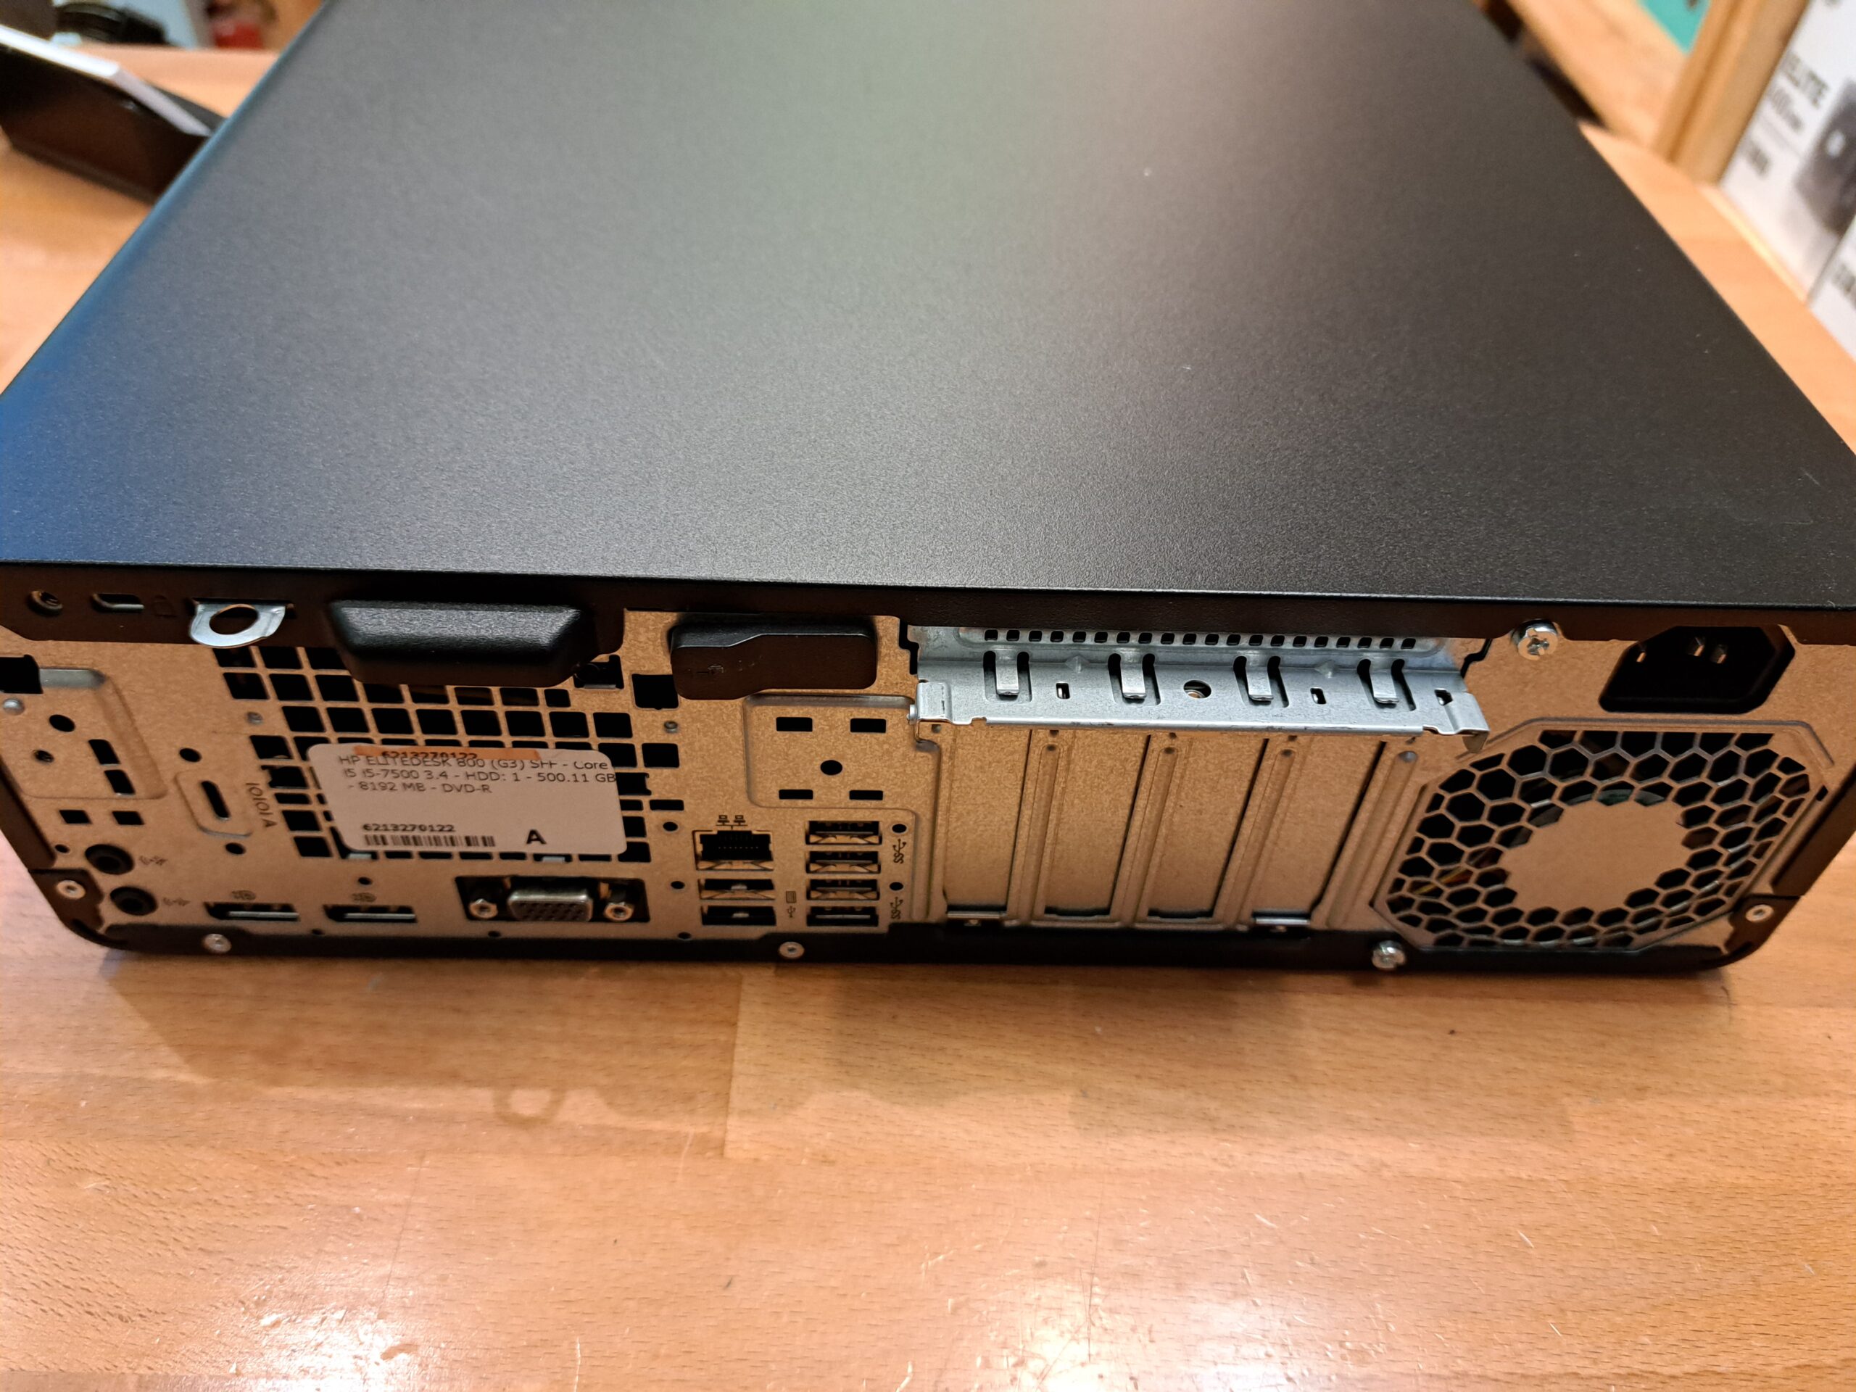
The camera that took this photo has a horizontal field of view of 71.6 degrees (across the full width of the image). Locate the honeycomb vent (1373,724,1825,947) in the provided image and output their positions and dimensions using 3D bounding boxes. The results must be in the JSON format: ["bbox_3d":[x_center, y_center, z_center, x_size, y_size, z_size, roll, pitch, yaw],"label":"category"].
[{"bbox_3d":[0.122,0.028,0.238,0.068,0.064,0.004,1,45,-3],"label":"honeycomb vent"}]

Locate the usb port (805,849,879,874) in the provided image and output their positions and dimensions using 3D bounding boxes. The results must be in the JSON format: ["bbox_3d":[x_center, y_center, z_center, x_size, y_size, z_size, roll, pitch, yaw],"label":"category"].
[{"bbox_3d":[-0.016,0.026,0.239,0.013,0.006,0.012,1,45,-3],"label":"usb port"}]

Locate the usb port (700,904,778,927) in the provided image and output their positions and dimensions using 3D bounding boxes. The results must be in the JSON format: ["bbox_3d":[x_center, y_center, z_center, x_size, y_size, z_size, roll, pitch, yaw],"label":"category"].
[{"bbox_3d":[-0.036,0.038,0.250,0.013,0.006,0.012,1,45,-3],"label":"usb port"}]

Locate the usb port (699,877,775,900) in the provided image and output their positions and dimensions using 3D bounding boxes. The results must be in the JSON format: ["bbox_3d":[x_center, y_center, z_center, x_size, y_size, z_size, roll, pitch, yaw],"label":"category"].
[{"bbox_3d":[-0.036,0.032,0.244,0.013,0.006,0.012,1,45,-3],"label":"usb port"}]

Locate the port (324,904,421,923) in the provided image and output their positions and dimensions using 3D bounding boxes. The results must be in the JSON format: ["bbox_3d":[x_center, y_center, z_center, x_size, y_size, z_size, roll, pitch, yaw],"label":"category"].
[{"bbox_3d":[-0.105,0.037,0.247,0.016,0.005,0.012,1,45,-3],"label":"port"}]

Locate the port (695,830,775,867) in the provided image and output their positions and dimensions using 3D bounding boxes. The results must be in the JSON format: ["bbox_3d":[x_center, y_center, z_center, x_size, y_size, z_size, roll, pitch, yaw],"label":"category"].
[{"bbox_3d":[-0.035,0.023,0.236,0.014,0.012,0.014,1,45,-3],"label":"port"}]

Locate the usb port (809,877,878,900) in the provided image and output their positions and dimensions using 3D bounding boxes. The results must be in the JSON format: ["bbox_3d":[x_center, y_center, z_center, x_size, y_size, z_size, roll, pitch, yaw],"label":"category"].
[{"bbox_3d":[-0.016,0.032,0.245,0.013,0.006,0.012,1,45,-3],"label":"usb port"}]

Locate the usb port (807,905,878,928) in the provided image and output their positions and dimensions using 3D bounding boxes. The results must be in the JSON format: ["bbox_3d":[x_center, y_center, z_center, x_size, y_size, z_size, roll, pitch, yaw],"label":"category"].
[{"bbox_3d":[-0.016,0.038,0.251,0.013,0.006,0.012,1,45,-3],"label":"usb port"}]

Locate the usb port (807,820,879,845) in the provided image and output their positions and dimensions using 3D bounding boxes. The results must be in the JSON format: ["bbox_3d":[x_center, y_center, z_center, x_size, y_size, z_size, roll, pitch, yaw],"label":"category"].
[{"bbox_3d":[-0.015,0.020,0.233,0.013,0.006,0.012,1,45,-3],"label":"usb port"}]

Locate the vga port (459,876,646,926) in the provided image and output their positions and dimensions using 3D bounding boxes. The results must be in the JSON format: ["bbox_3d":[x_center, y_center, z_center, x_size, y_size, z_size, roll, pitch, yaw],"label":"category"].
[{"bbox_3d":[-0.070,0.035,0.244,0.034,0.014,0.012,1,45,-3],"label":"vga port"}]

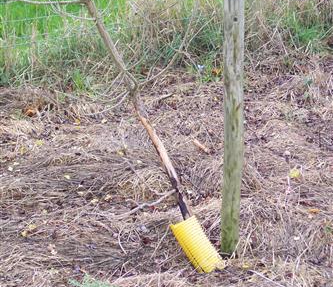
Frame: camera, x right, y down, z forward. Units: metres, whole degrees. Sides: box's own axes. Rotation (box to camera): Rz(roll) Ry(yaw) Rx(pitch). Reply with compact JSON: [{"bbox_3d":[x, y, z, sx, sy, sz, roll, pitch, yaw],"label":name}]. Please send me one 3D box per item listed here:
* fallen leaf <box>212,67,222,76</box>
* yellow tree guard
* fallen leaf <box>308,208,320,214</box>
[{"bbox_3d":[0.333,-0.470,8.714,0.063,0.040,0.050,0,15,0],"label":"fallen leaf"},{"bbox_3d":[0.119,0.396,5.170,0.102,0.222,0.102,-29,2,15],"label":"yellow tree guard"},{"bbox_3d":[0.645,0.292,5.826,0.051,0.013,0.042,0,15,0],"label":"fallen leaf"}]

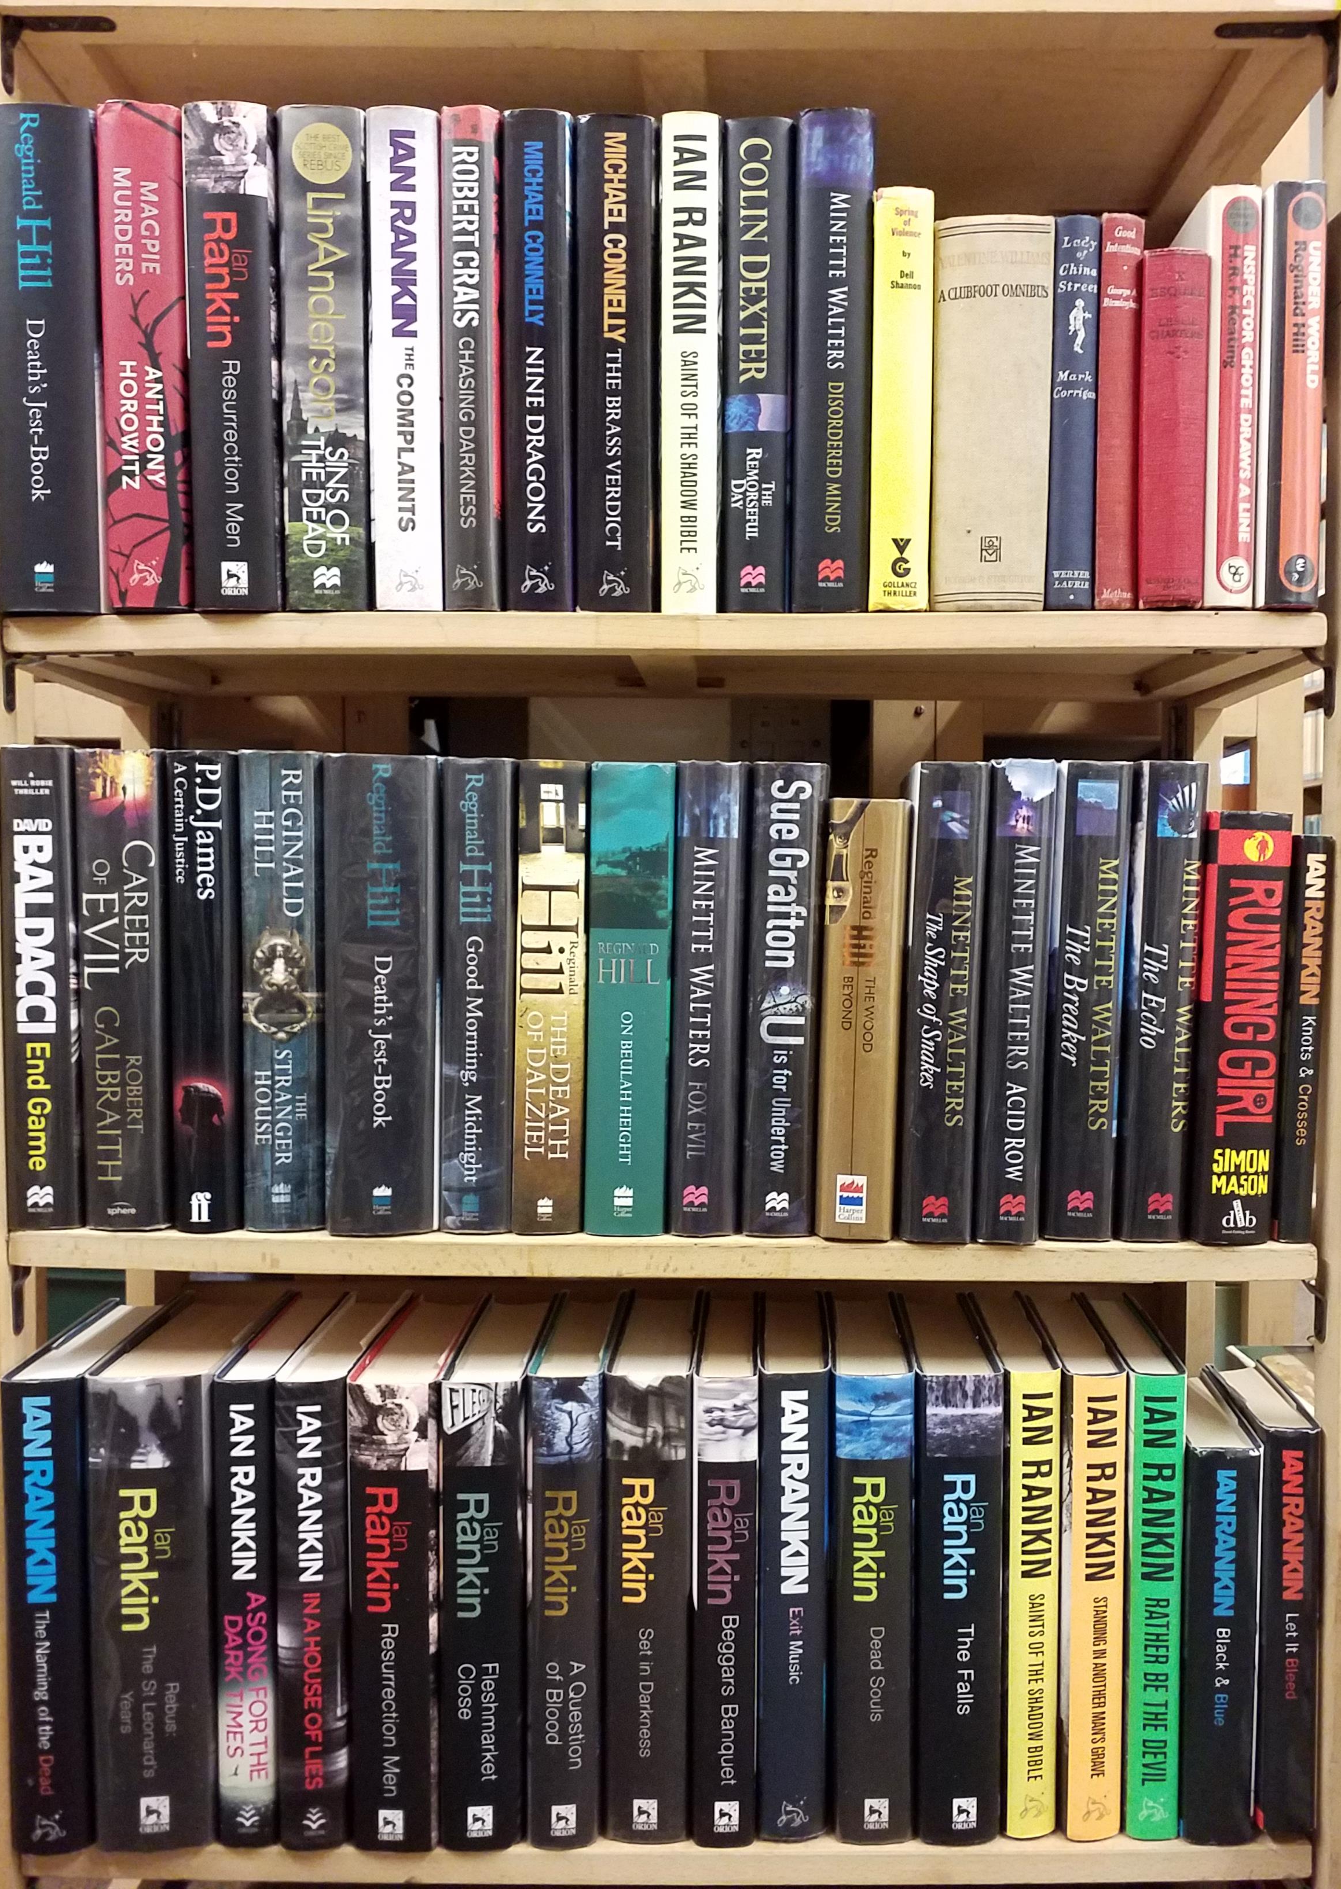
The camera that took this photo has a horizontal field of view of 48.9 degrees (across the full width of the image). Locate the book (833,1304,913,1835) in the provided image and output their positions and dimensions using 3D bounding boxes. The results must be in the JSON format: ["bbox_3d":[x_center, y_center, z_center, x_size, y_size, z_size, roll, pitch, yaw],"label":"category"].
[{"bbox_3d":[0.110,0.334,0.823,0.041,0.240,0.158,0,2,5],"label":"book"}]

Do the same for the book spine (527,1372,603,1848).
[{"bbox_3d":[-0.050,0.328,0.810,0.037,0.242,0.156,0,3,1],"label":"book spine"}]

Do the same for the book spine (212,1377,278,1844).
[{"bbox_3d":[-0.210,0.334,0.819,0.030,0.238,0.156,0,2,2],"label":"book spine"}]

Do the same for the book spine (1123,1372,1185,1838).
[{"bbox_3d":[0.249,0.331,0.821,0.029,0.240,0.156,0,2,4],"label":"book spine"}]

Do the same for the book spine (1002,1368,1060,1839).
[{"bbox_3d":[0.190,0.331,0.821,0.027,0.240,0.158,0,2,6],"label":"book spine"}]

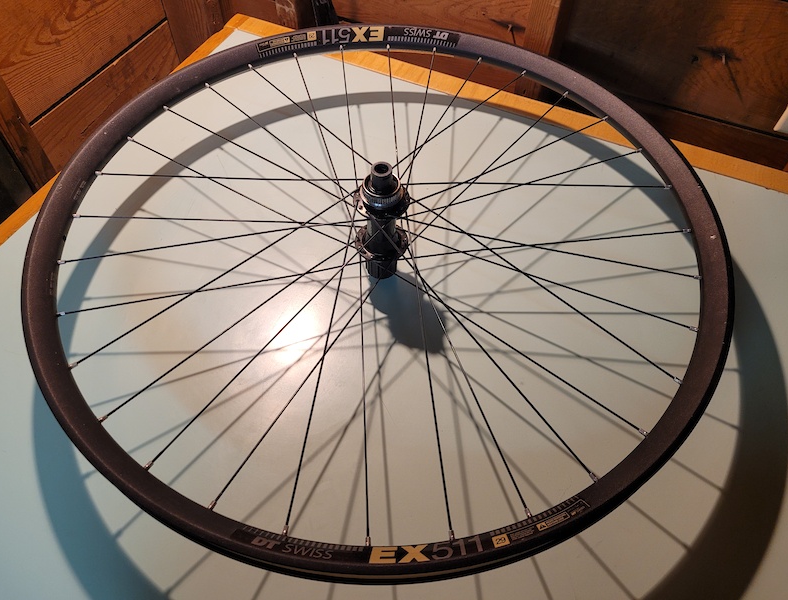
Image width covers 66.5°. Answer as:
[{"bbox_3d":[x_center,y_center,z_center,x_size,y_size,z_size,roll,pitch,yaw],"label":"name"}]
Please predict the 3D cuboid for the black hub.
[{"bbox_3d":[-0.012,-0.074,0.581,0.054,0.141,0.054,0,55,-1],"label":"black hub"}]

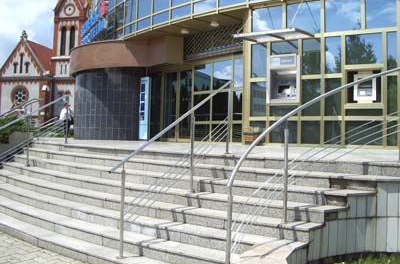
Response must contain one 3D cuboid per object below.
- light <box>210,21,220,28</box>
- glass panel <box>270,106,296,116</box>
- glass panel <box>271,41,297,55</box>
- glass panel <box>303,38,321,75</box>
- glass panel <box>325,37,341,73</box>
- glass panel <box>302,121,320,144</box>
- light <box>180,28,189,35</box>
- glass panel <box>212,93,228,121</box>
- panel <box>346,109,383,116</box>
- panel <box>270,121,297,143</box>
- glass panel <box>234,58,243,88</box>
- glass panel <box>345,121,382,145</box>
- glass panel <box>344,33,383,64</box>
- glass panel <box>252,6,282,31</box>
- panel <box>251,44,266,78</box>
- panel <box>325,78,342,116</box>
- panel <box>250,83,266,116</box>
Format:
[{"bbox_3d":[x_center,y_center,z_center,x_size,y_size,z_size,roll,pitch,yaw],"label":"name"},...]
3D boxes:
[{"bbox_3d":[0.382,-2.679,11.056,0.230,0.100,0.230,1,0,29],"label":"light"},{"bbox_3d":[1.870,-0.453,9.727,0.606,0.221,0.050,1,0,29],"label":"glass panel"},{"bbox_3d":[1.810,-1.800,9.411,0.608,0.284,0.050,1,0,29],"label":"glass panel"},{"bbox_3d":[2.401,-1.622,9.430,0.379,0.793,0.050,1,0,29],"label":"glass panel"},{"bbox_3d":[2.710,-1.549,8.898,0.312,0.743,0.050,1,0,29],"label":"glass panel"},{"bbox_3d":[2.308,0.011,9.100,0.395,0.481,0.050,1,0,29],"label":"glass panel"},{"bbox_3d":[-0.424,-2.863,12.479,0.244,0.100,0.244,1,0,41],"label":"light"},{"bbox_3d":[0.550,-0.630,10.907,0.050,0.713,0.595,0,0,-45],"label":"glass panel"},{"bbox_3d":[3.333,-0.396,8.907,0.710,0.144,0.050,1,0,29],"label":"panel"},{"bbox_3d":[1.792,0.005,9.392,0.607,0.484,0.050,1,0,29],"label":"panel"},{"bbox_3d":[0.941,-1.403,10.517,0.050,0.711,0.260,0,0,-45],"label":"glass panel"},{"bbox_3d":[3.209,0.023,8.590,0.685,0.481,0.050,1,0,29],"label":"glass panel"},{"bbox_3d":[3.217,-1.622,8.612,0.688,0.589,0.050,1,0,29],"label":"glass panel"},{"bbox_3d":[1.529,-2.449,9.920,0.700,0.688,0.050,1,0,29],"label":"glass panel"},{"bbox_3d":[1.316,-1.569,9.687,0.376,0.769,0.050,1,0,29],"label":"panel"},{"bbox_3d":[2.701,-0.699,8.889,0.323,0.772,0.050,1,0,29],"label":"panel"},{"bbox_3d":[1.298,-0.714,9.683,0.367,0.768,0.050,1,0,29],"label":"panel"}]

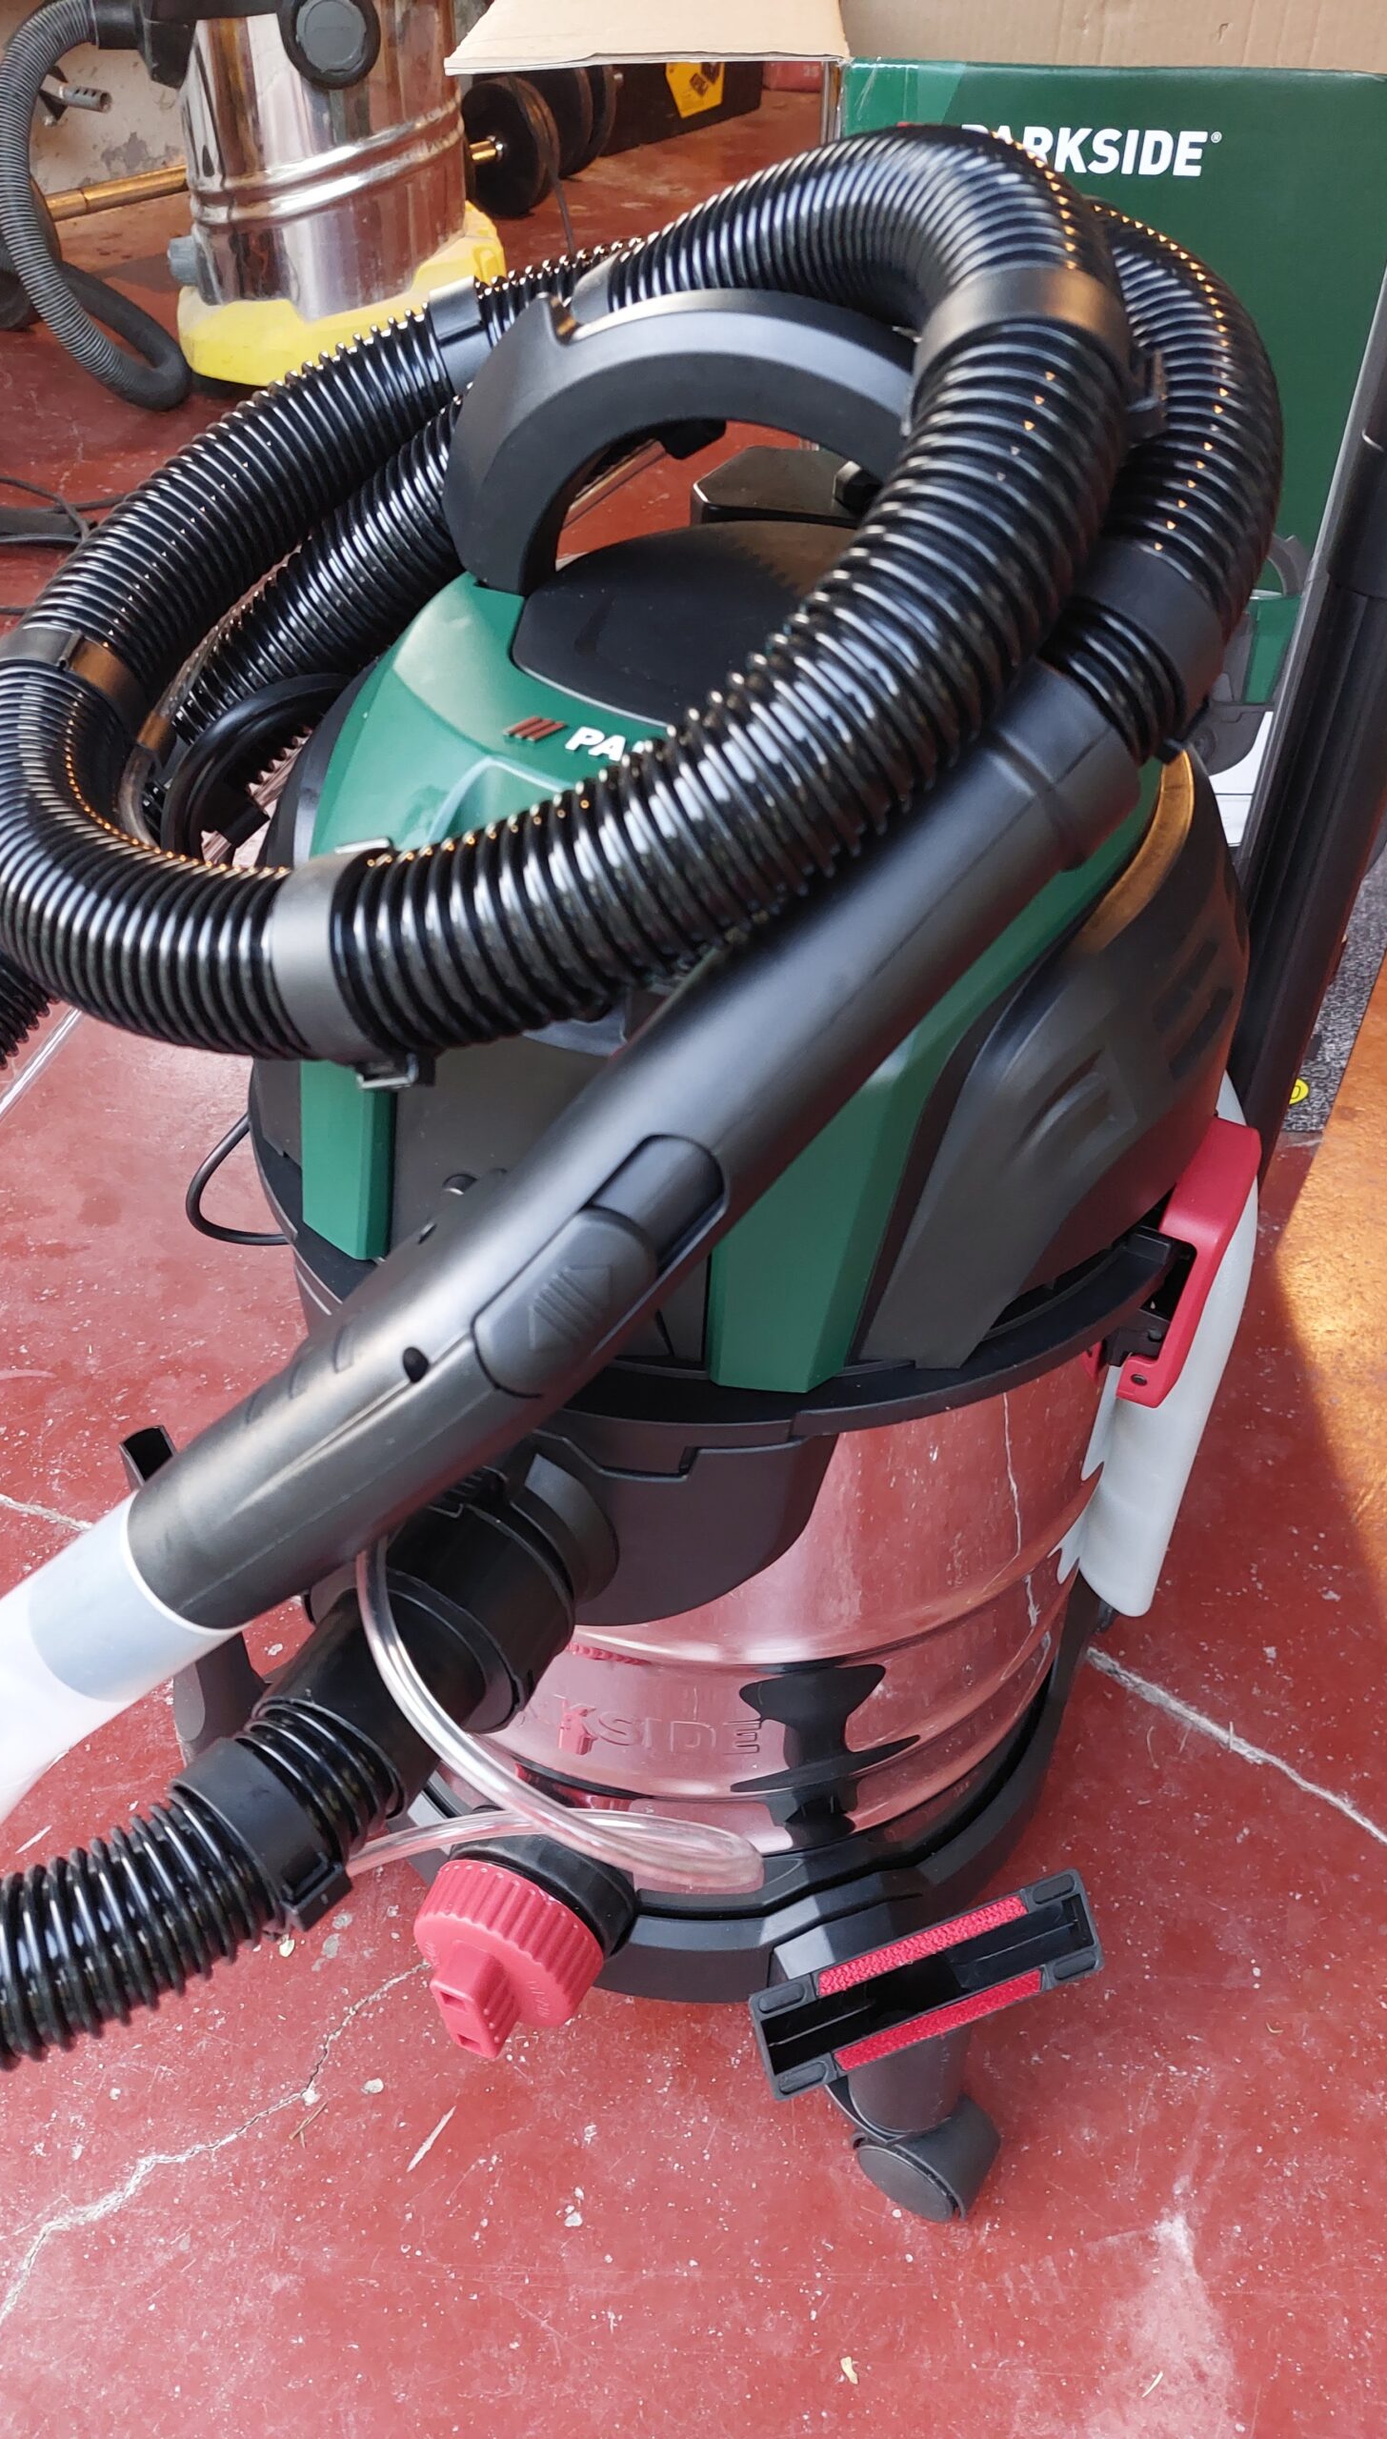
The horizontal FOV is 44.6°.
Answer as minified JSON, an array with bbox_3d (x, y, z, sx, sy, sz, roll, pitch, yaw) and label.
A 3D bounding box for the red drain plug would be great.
[{"bbox_3d":[-0.068,0.251,0.568,0.064,0.064,0.036,17,46,17],"label":"red drain plug"}]

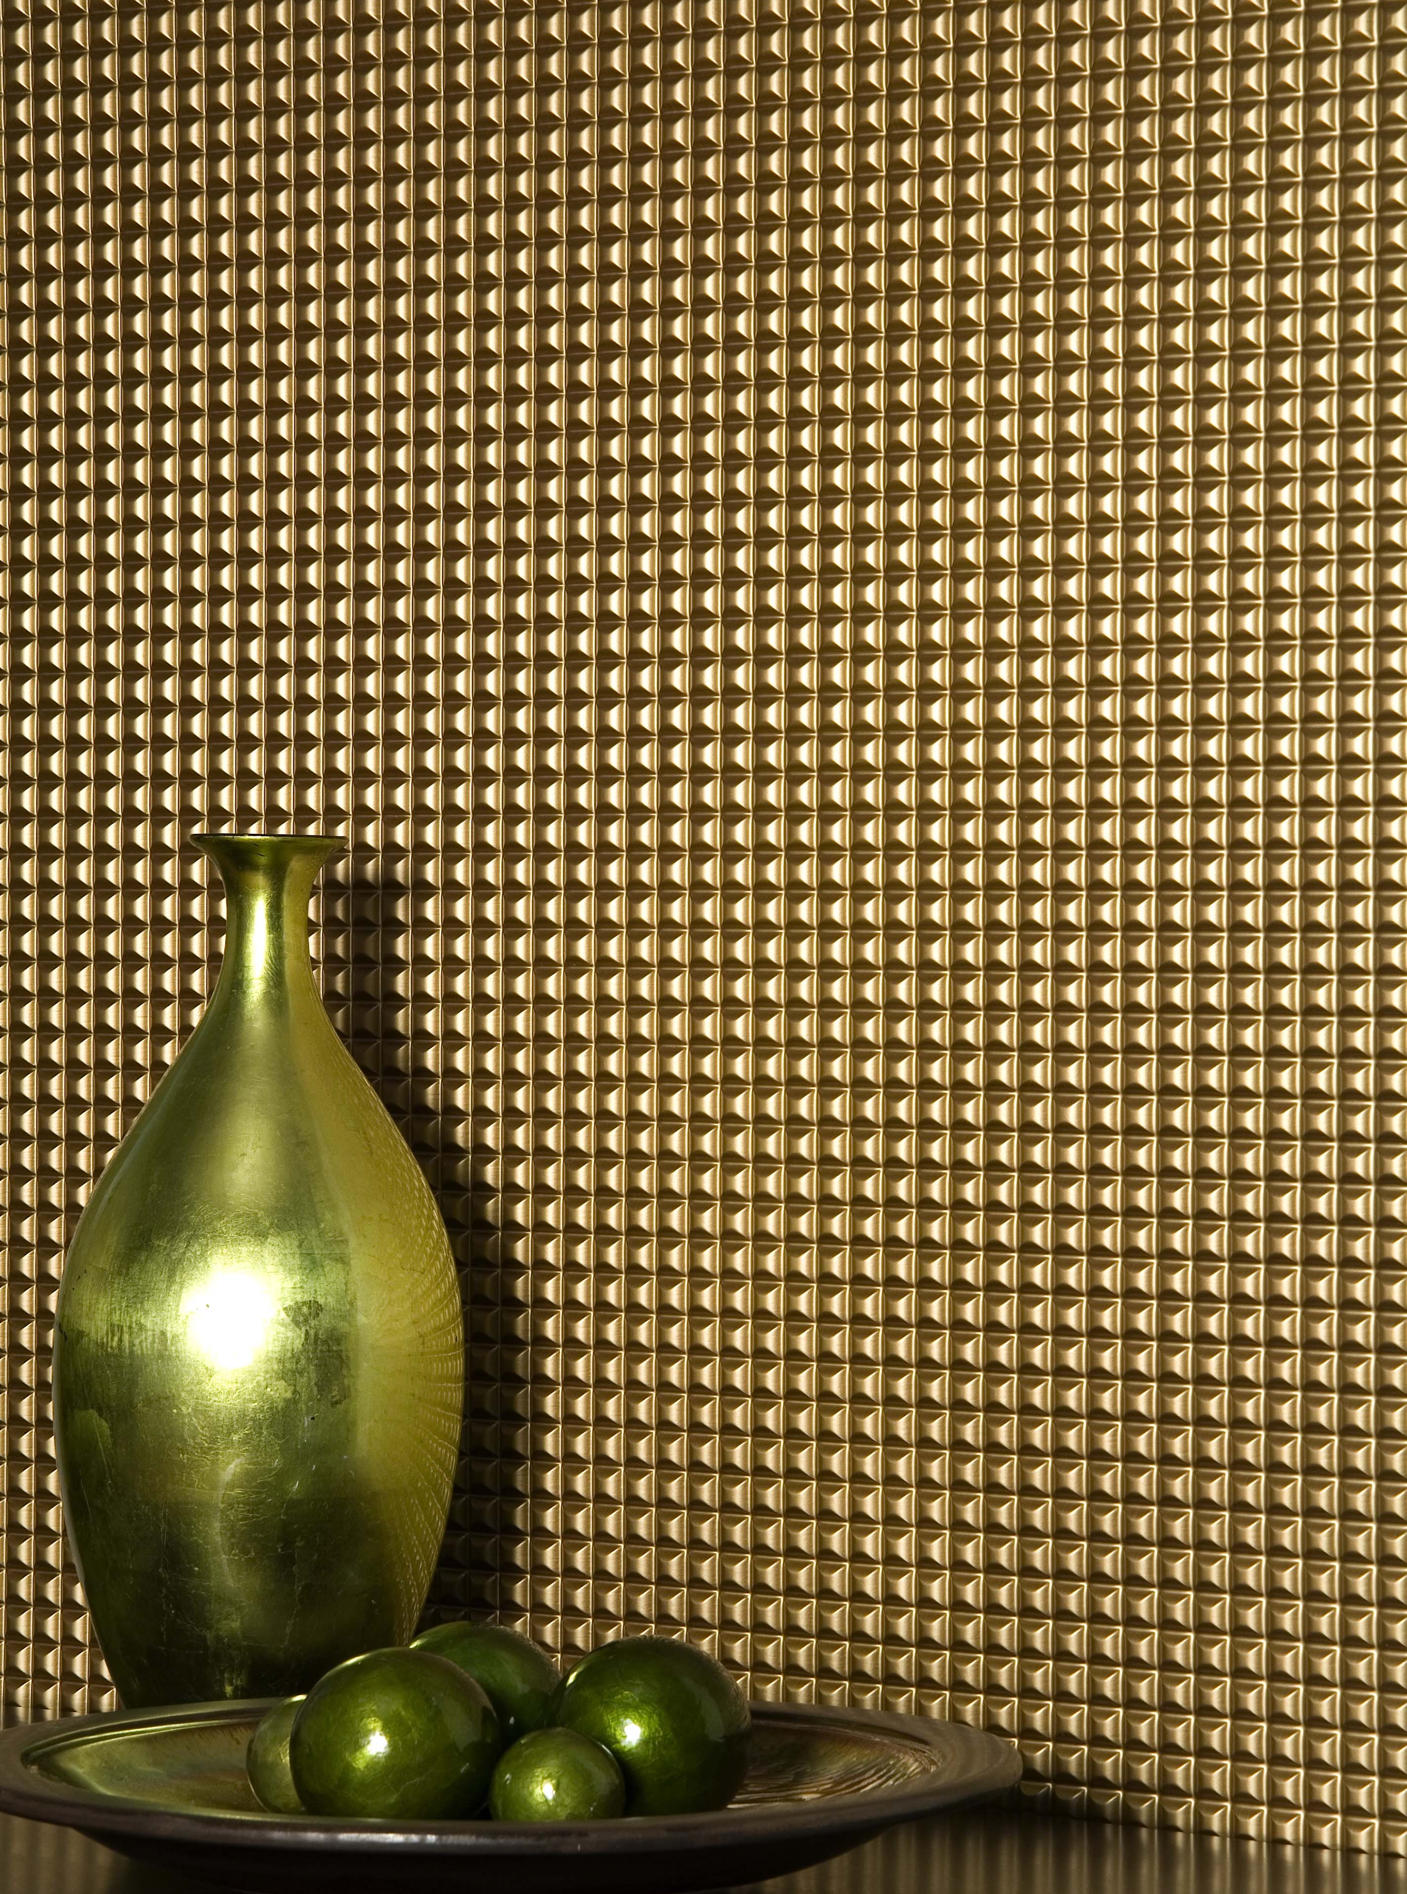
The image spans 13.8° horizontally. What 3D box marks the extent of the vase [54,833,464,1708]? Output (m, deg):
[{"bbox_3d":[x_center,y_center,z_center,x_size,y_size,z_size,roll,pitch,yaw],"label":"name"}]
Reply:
[{"bbox_3d":[-0.183,0.149,2.400,0.169,0.389,0.169,0,1,0],"label":"vase"}]

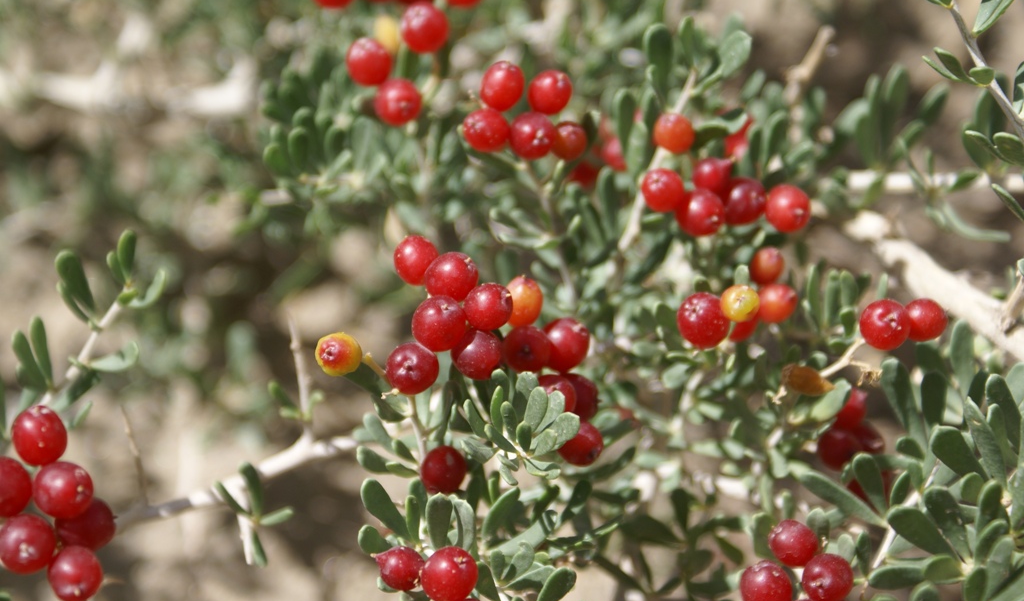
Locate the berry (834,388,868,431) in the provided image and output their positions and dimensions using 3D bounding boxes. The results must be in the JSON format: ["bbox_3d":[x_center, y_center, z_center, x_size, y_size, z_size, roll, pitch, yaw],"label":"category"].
[{"bbox_3d":[0.062,0.020,0.550,0.008,0.008,0.008,0,35,0],"label":"berry"}]

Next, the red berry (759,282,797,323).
[{"bbox_3d":[0.053,0.001,0.600,0.008,0.008,0.008,0,37,0],"label":"red berry"}]

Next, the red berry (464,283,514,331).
[{"bbox_3d":[-0.004,0.001,0.530,0.009,0.009,0.009,0,35,0],"label":"red berry"}]

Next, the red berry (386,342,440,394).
[{"bbox_3d":[-0.018,0.013,0.550,0.010,0.010,0.010,0,37,0],"label":"red berry"}]

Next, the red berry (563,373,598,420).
[{"bbox_3d":[0.013,0.020,0.610,0.009,0.010,0.010,0,40,0],"label":"red berry"}]

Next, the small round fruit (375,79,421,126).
[{"bbox_3d":[-0.022,-0.038,0.570,0.009,0.009,0.009,0,35,0],"label":"small round fruit"}]

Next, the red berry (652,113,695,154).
[{"bbox_3d":[0.035,-0.036,0.645,0.009,0.009,0.009,0,40,0],"label":"red berry"}]

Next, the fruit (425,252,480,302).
[{"bbox_3d":[-0.011,-0.004,0.530,0.009,0.009,0.009,0,35,0],"label":"fruit"}]

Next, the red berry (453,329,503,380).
[{"bbox_3d":[-0.006,0.010,0.563,0.009,0.010,0.010,0,37,0],"label":"red berry"}]

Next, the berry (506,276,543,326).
[{"bbox_3d":[0.002,0.000,0.610,0.008,0.010,0.008,0,40,0],"label":"berry"}]

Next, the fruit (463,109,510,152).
[{"bbox_3d":[-0.005,-0.032,0.555,0.009,0.008,0.008,0,35,0],"label":"fruit"}]

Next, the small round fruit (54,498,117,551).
[{"bbox_3d":[-0.080,0.041,0.558,0.011,0.010,0.011,0,40,0],"label":"small round fruit"}]

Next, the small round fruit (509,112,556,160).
[{"bbox_3d":[0.004,-0.033,0.605,0.009,0.010,0.010,0,37,0],"label":"small round fruit"}]

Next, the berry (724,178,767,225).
[{"bbox_3d":[0.050,-0.021,0.645,0.010,0.010,0.010,0,40,0],"label":"berry"}]

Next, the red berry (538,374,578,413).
[{"bbox_3d":[0.009,0.018,0.575,0.008,0.008,0.008,0,37,0],"label":"red berry"}]

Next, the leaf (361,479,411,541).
[{"bbox_3d":[-0.023,0.039,0.557,0.005,0.014,0.002,-43,15,-25],"label":"leaf"}]

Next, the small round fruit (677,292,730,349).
[{"bbox_3d":[0.039,0.004,0.610,0.011,0.011,0.011,0,40,0],"label":"small round fruit"}]

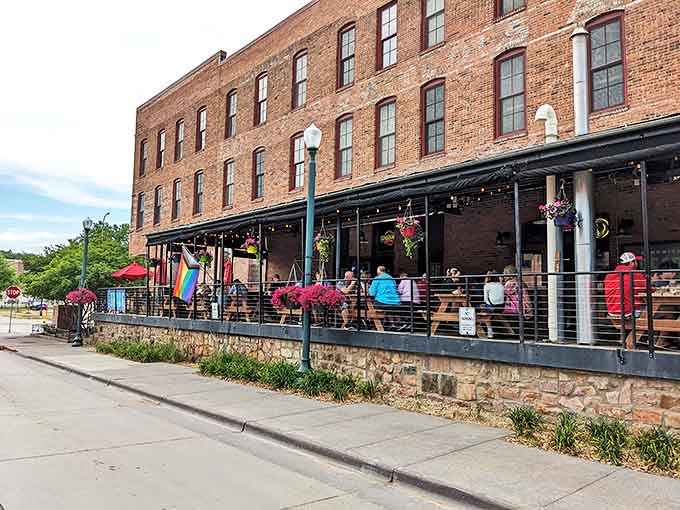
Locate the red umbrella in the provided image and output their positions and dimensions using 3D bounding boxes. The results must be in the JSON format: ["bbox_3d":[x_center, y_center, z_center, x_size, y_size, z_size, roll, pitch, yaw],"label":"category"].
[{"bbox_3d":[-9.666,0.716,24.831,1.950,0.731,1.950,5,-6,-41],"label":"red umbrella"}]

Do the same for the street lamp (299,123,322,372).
[{"bbox_3d":[-0.665,-0.112,11.416,0.385,5.578,0.385,2,-5,0],"label":"street lamp"}]

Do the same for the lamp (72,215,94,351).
[{"bbox_3d":[-10.996,1.122,22.692,0.385,5.497,0.385,7,-8,-41],"label":"lamp"}]

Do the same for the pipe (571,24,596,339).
[{"bbox_3d":[3.672,-1.104,8.021,0.290,4.852,0.290,5,-6,-41],"label":"pipe"}]

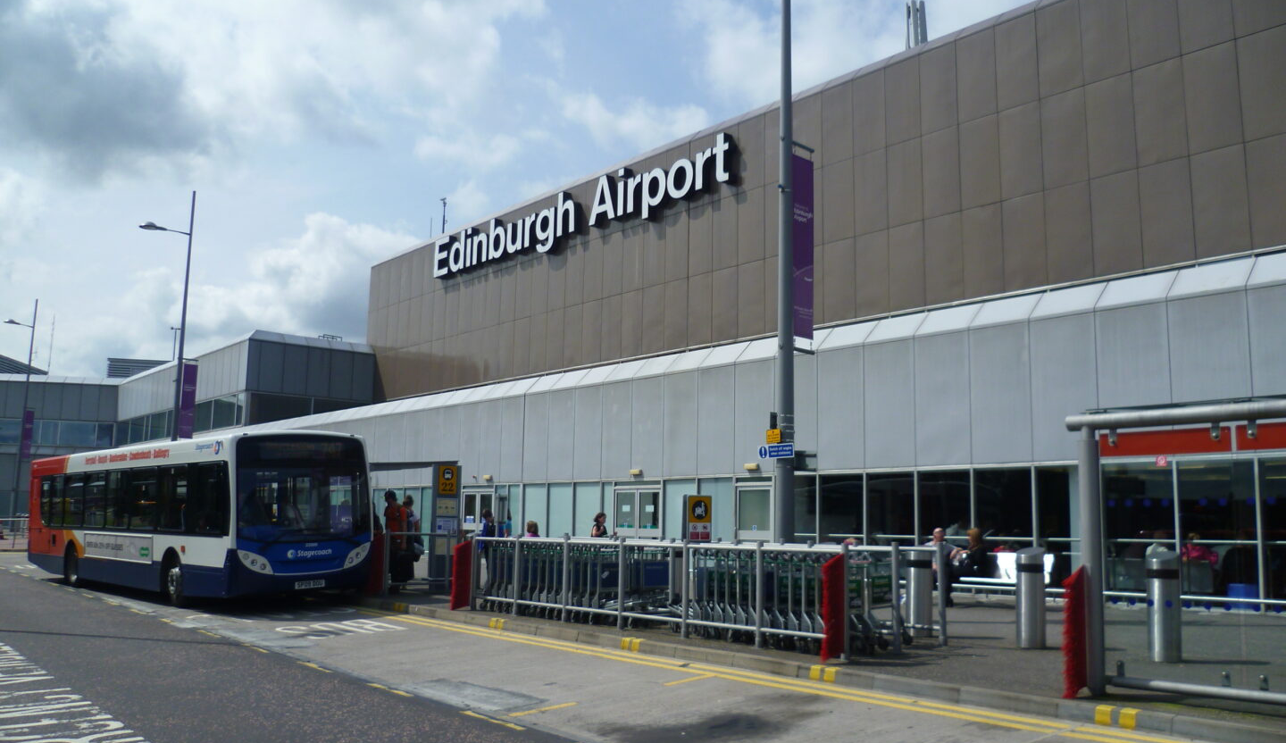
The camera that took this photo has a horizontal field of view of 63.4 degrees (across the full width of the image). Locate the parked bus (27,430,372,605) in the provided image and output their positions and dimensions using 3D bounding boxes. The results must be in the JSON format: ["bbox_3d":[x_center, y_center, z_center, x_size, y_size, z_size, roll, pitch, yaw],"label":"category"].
[{"bbox_3d":[-9.596,3.030,21.407,2.500,2.900,12.100,9,-12,-42],"label":"parked bus"}]

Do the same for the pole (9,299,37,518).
[{"bbox_3d":[-34.657,2.640,58.245,0.240,13.400,0.240,9,-11,-40],"label":"pole"}]

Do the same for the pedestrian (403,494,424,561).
[{"bbox_3d":[-4.656,3.482,20.935,0.500,1.840,0.450,-6,-11,40],"label":"pedestrian"}]

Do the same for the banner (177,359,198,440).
[{"bbox_3d":[-16.554,1.076,37.840,0.520,2.720,0.040,9,-11,-40],"label":"banner"}]

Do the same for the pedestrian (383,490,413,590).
[{"bbox_3d":[-4.738,3.279,19.824,0.550,1.900,0.420,-2,-9,23],"label":"pedestrian"}]

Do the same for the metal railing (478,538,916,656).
[{"bbox_3d":[0.205,2.878,14.161,1.300,1.210,7.200,9,-11,-40],"label":"metal railing"}]

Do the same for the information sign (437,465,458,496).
[{"bbox_3d":[-4.018,2.253,21.500,0.430,0.600,0.080,9,-11,-40],"label":"information sign"}]

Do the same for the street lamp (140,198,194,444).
[{"bbox_3d":[-17.470,-0.177,37.209,1.950,13.400,0.400,9,-11,-40],"label":"street lamp"}]

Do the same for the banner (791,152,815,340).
[{"bbox_3d":[2.457,-1.919,16.020,0.520,2.860,0.040,9,-11,-40],"label":"banner"}]

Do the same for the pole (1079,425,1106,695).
[{"bbox_3d":[3.916,1.653,9.080,0.165,2.310,0.165,9,-11,-40],"label":"pole"}]

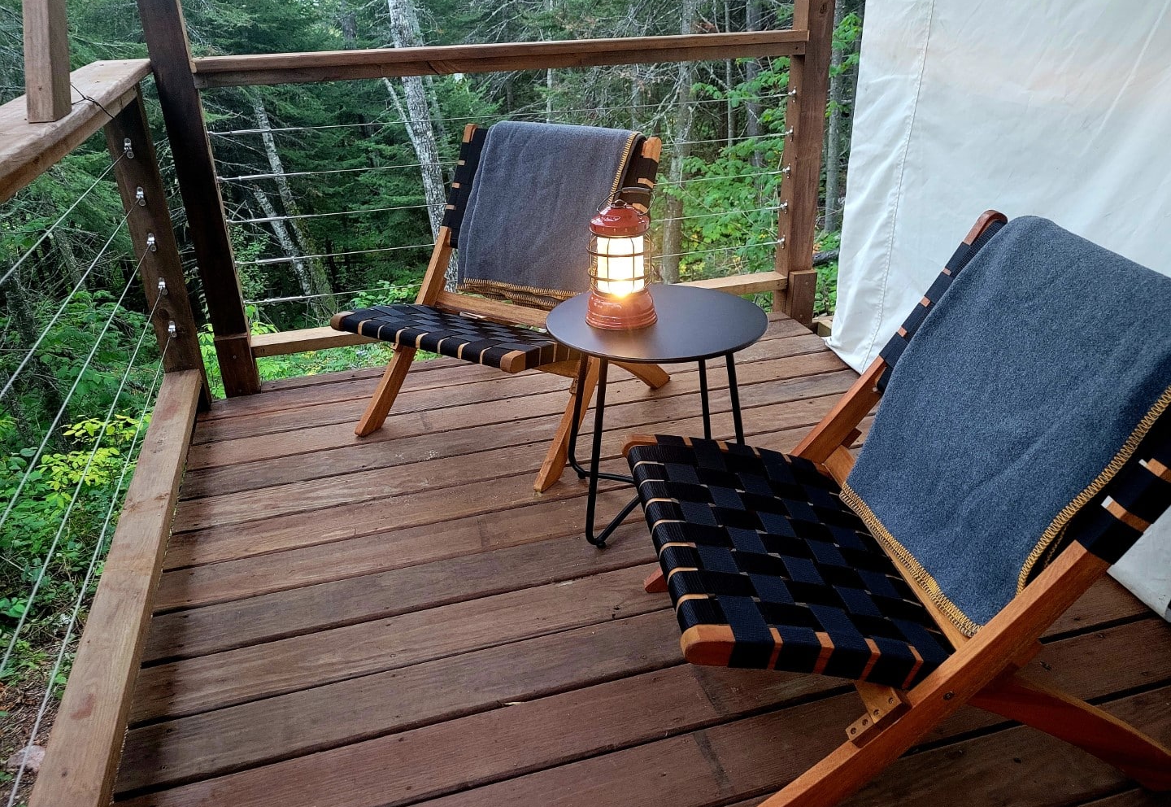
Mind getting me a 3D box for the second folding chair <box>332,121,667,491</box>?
[{"bbox_3d":[-0.190,-0.314,2.318,0.615,0.730,0.750,14,30,29],"label":"second folding chair"}]

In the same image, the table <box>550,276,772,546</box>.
[{"bbox_3d":[0.152,0.026,1.920,0.460,0.452,0.460,-1,26,1],"label":"table"}]

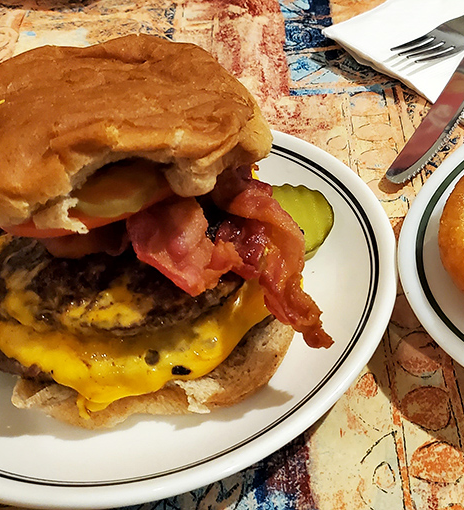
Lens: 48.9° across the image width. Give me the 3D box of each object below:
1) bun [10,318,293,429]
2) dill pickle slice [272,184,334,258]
[{"bbox_3d":[-0.035,0.016,0.227,0.125,0.024,0.118,0,52,0],"label":"bun"},{"bbox_3d":[0.030,-0.017,0.262,0.045,0.006,0.044,0,52,0],"label":"dill pickle slice"}]

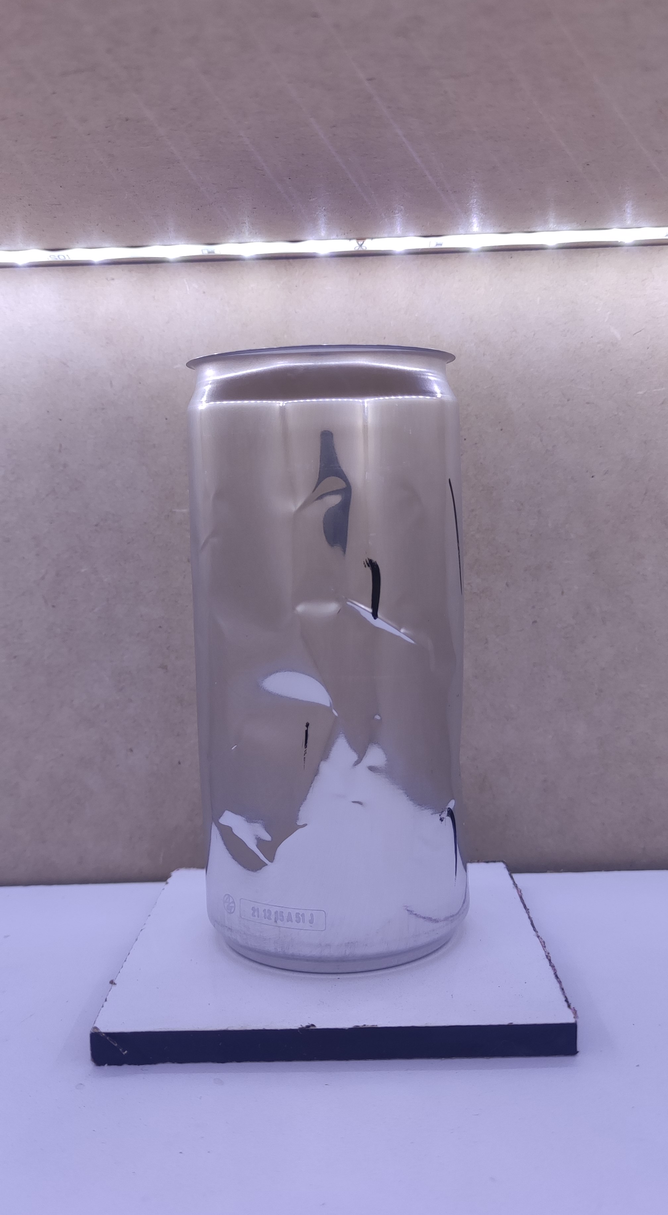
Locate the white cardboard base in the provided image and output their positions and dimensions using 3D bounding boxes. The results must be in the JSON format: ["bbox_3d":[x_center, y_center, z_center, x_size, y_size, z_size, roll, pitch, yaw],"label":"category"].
[{"bbox_3d":[0.001,0.073,0.205,0.086,0.006,0.079,-2,5,1],"label":"white cardboard base"}]

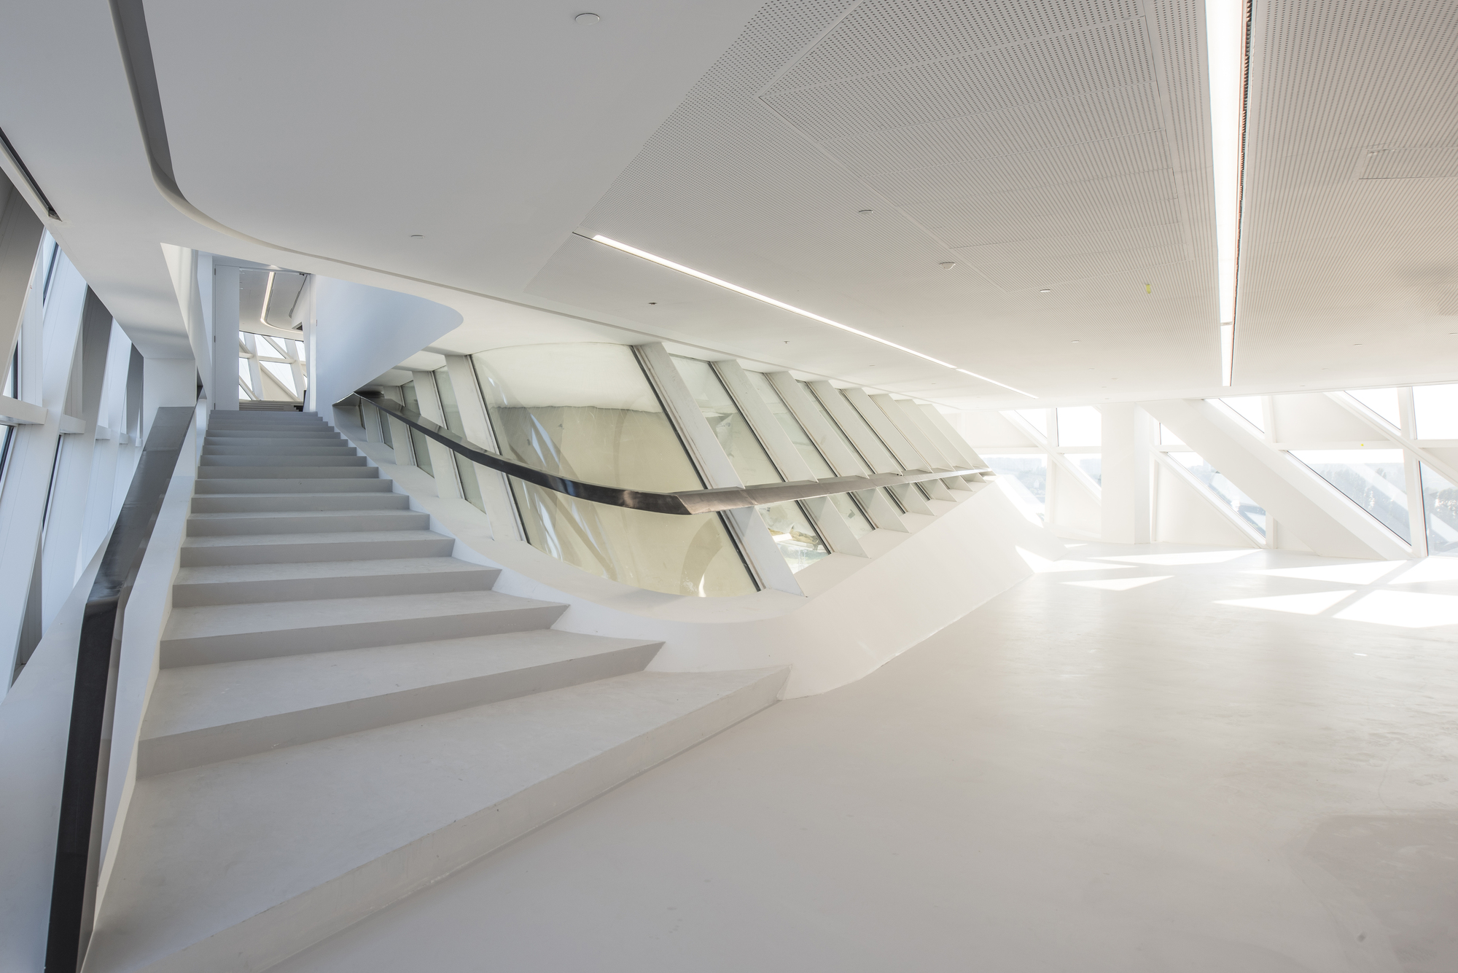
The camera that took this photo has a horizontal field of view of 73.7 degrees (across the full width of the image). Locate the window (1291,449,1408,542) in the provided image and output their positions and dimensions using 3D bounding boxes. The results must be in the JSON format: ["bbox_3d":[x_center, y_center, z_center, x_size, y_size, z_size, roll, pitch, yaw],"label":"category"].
[{"bbox_3d":[10.550,0.165,16.600,0.100,1.600,1.900,13,-8,-39],"label":"window"}]

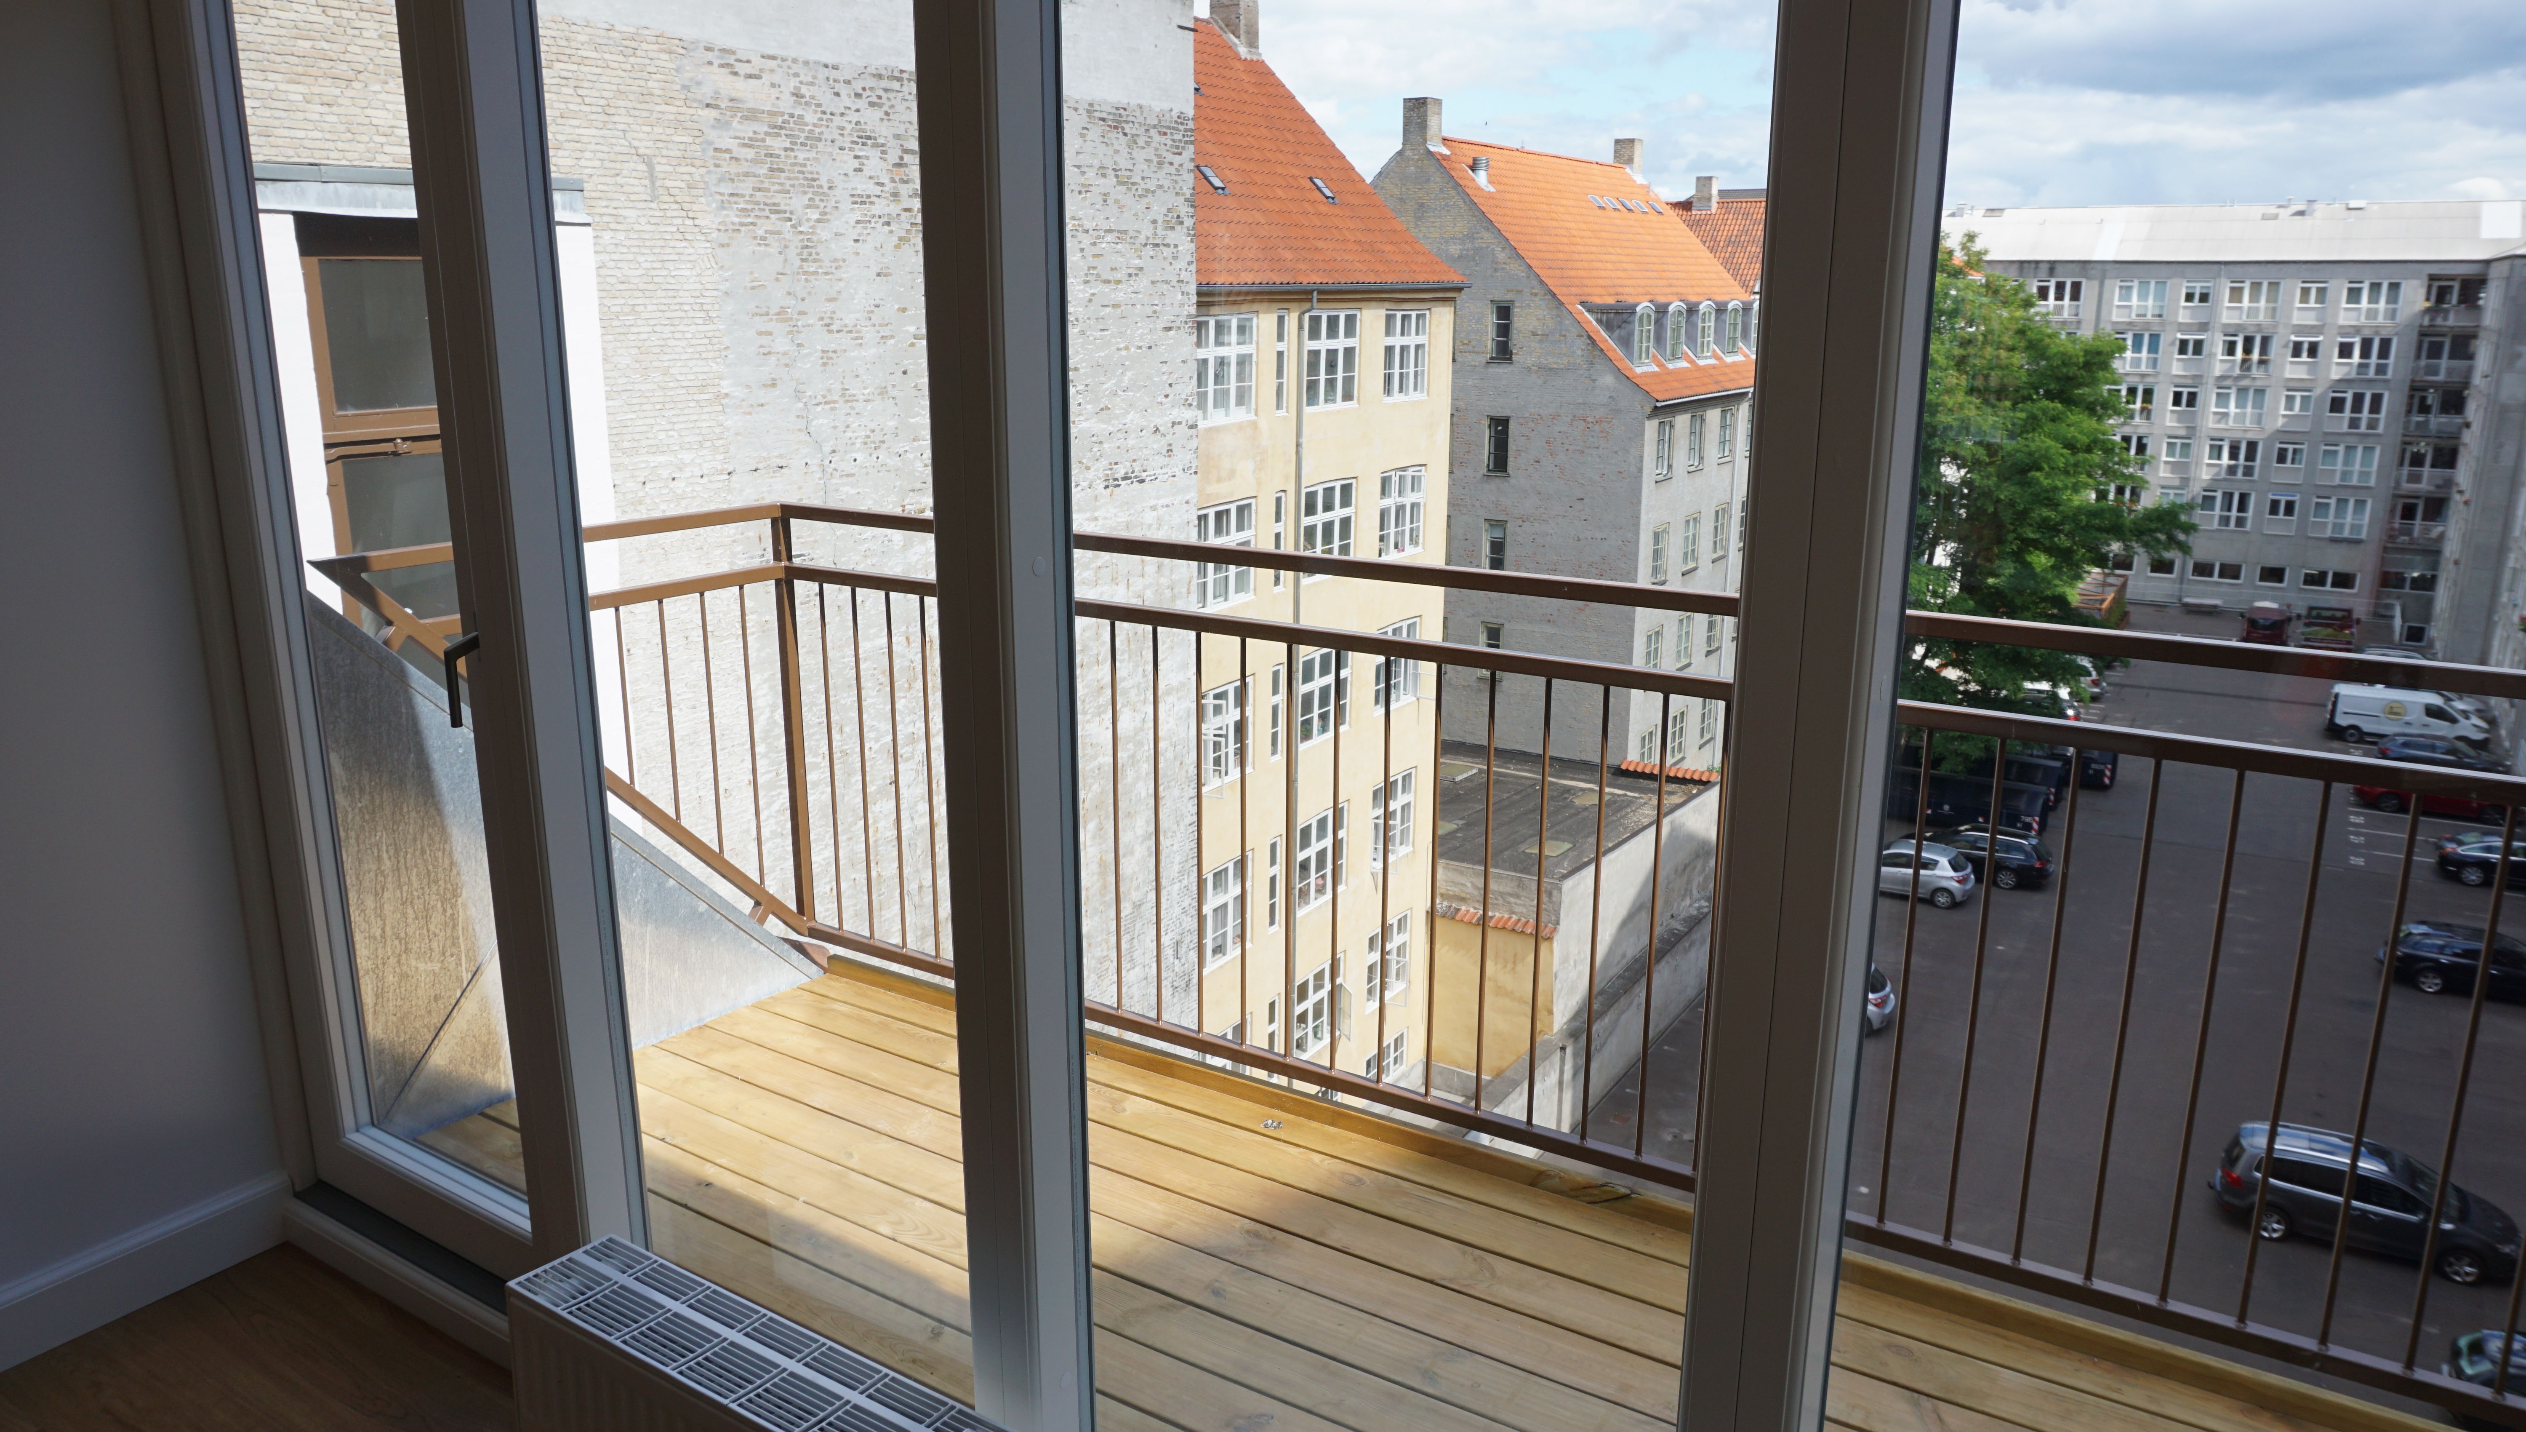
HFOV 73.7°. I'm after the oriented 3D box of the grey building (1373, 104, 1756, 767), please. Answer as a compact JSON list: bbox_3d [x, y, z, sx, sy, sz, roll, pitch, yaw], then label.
[{"bbox_3d":[8.271,-6.612,50.960,12.600,21.300,15.000,9,17,31],"label":"grey building"}]

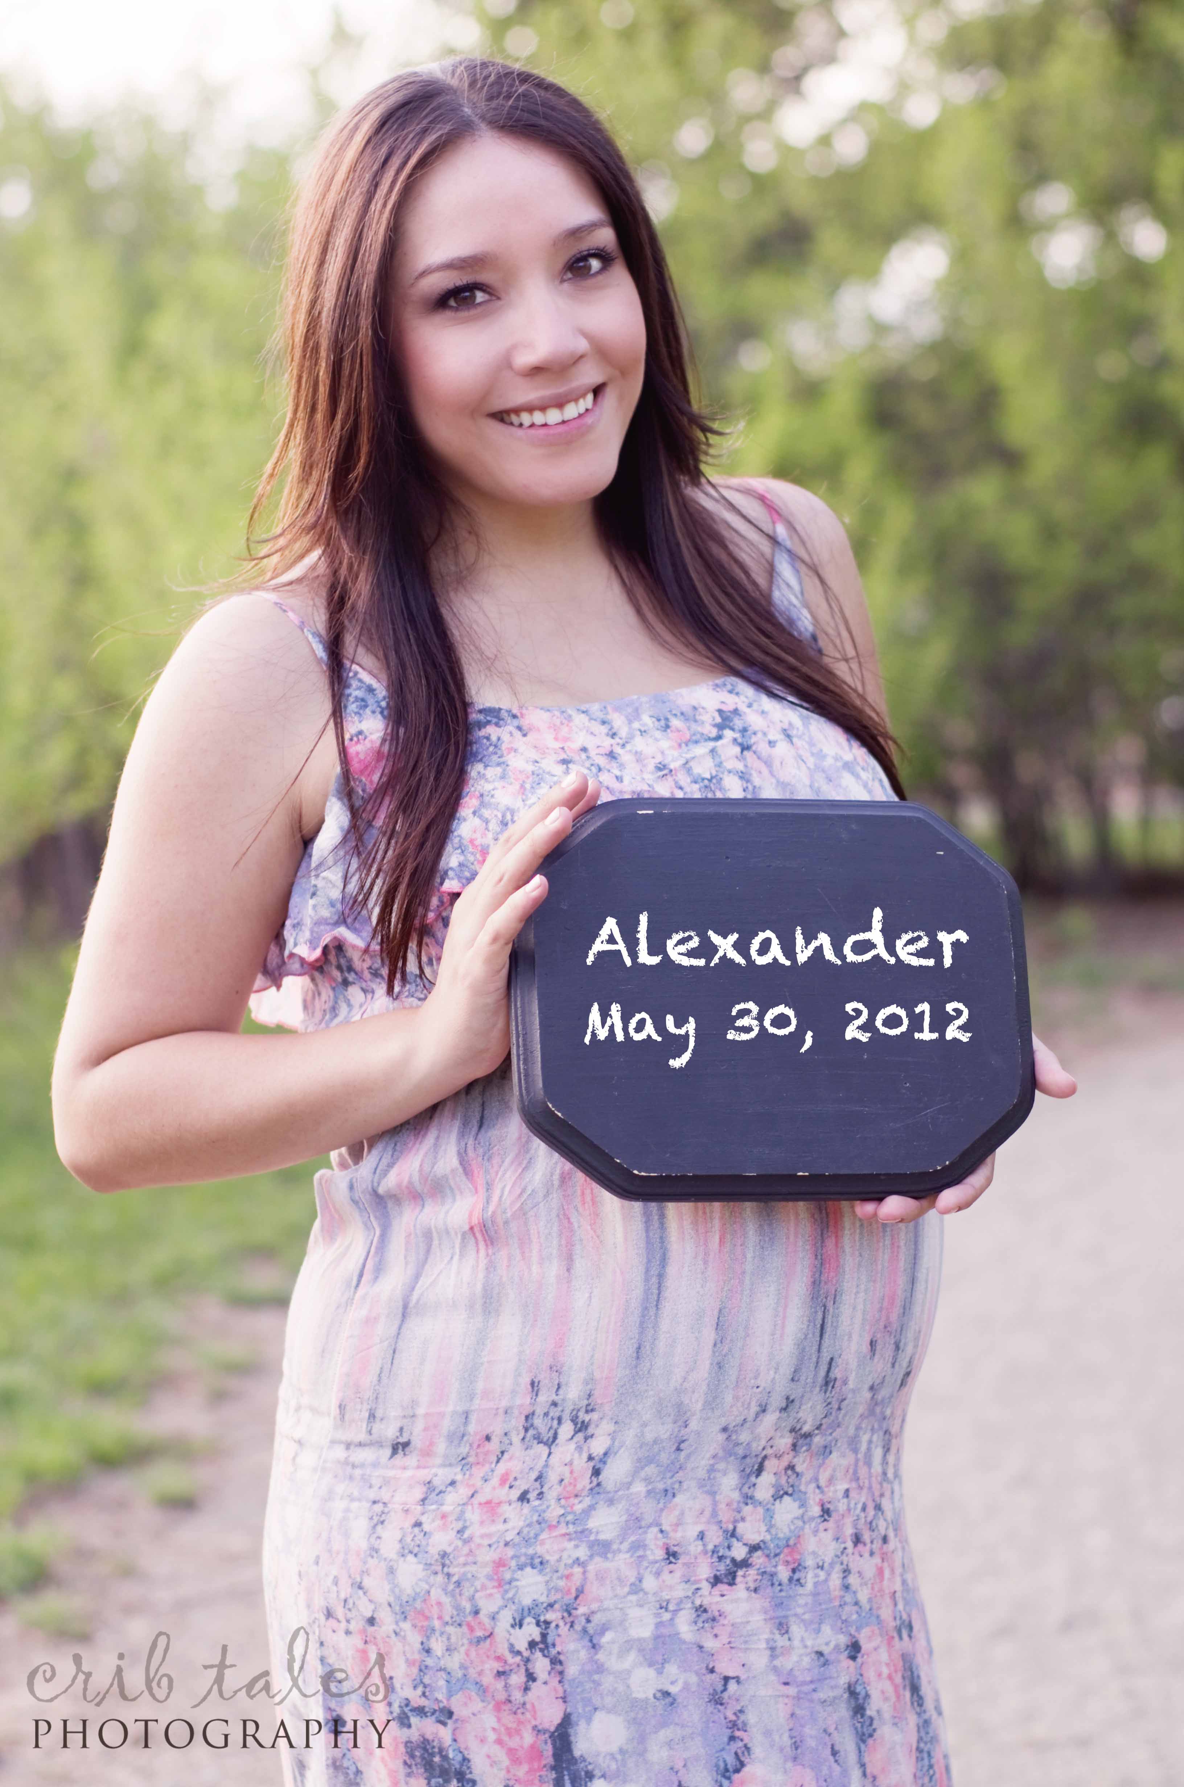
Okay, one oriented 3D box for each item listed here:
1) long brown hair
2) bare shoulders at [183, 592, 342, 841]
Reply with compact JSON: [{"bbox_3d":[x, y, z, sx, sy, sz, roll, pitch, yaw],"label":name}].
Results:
[{"bbox_3d":[-0.011,-0.194,1.950,0.310,0.490,0.250,-4,2,-21],"label":"long brown hair"},{"bbox_3d":[-0.169,-0.092,1.900,0.090,0.138,0.105,-1,2,-25],"label":"bare shoulders"}]

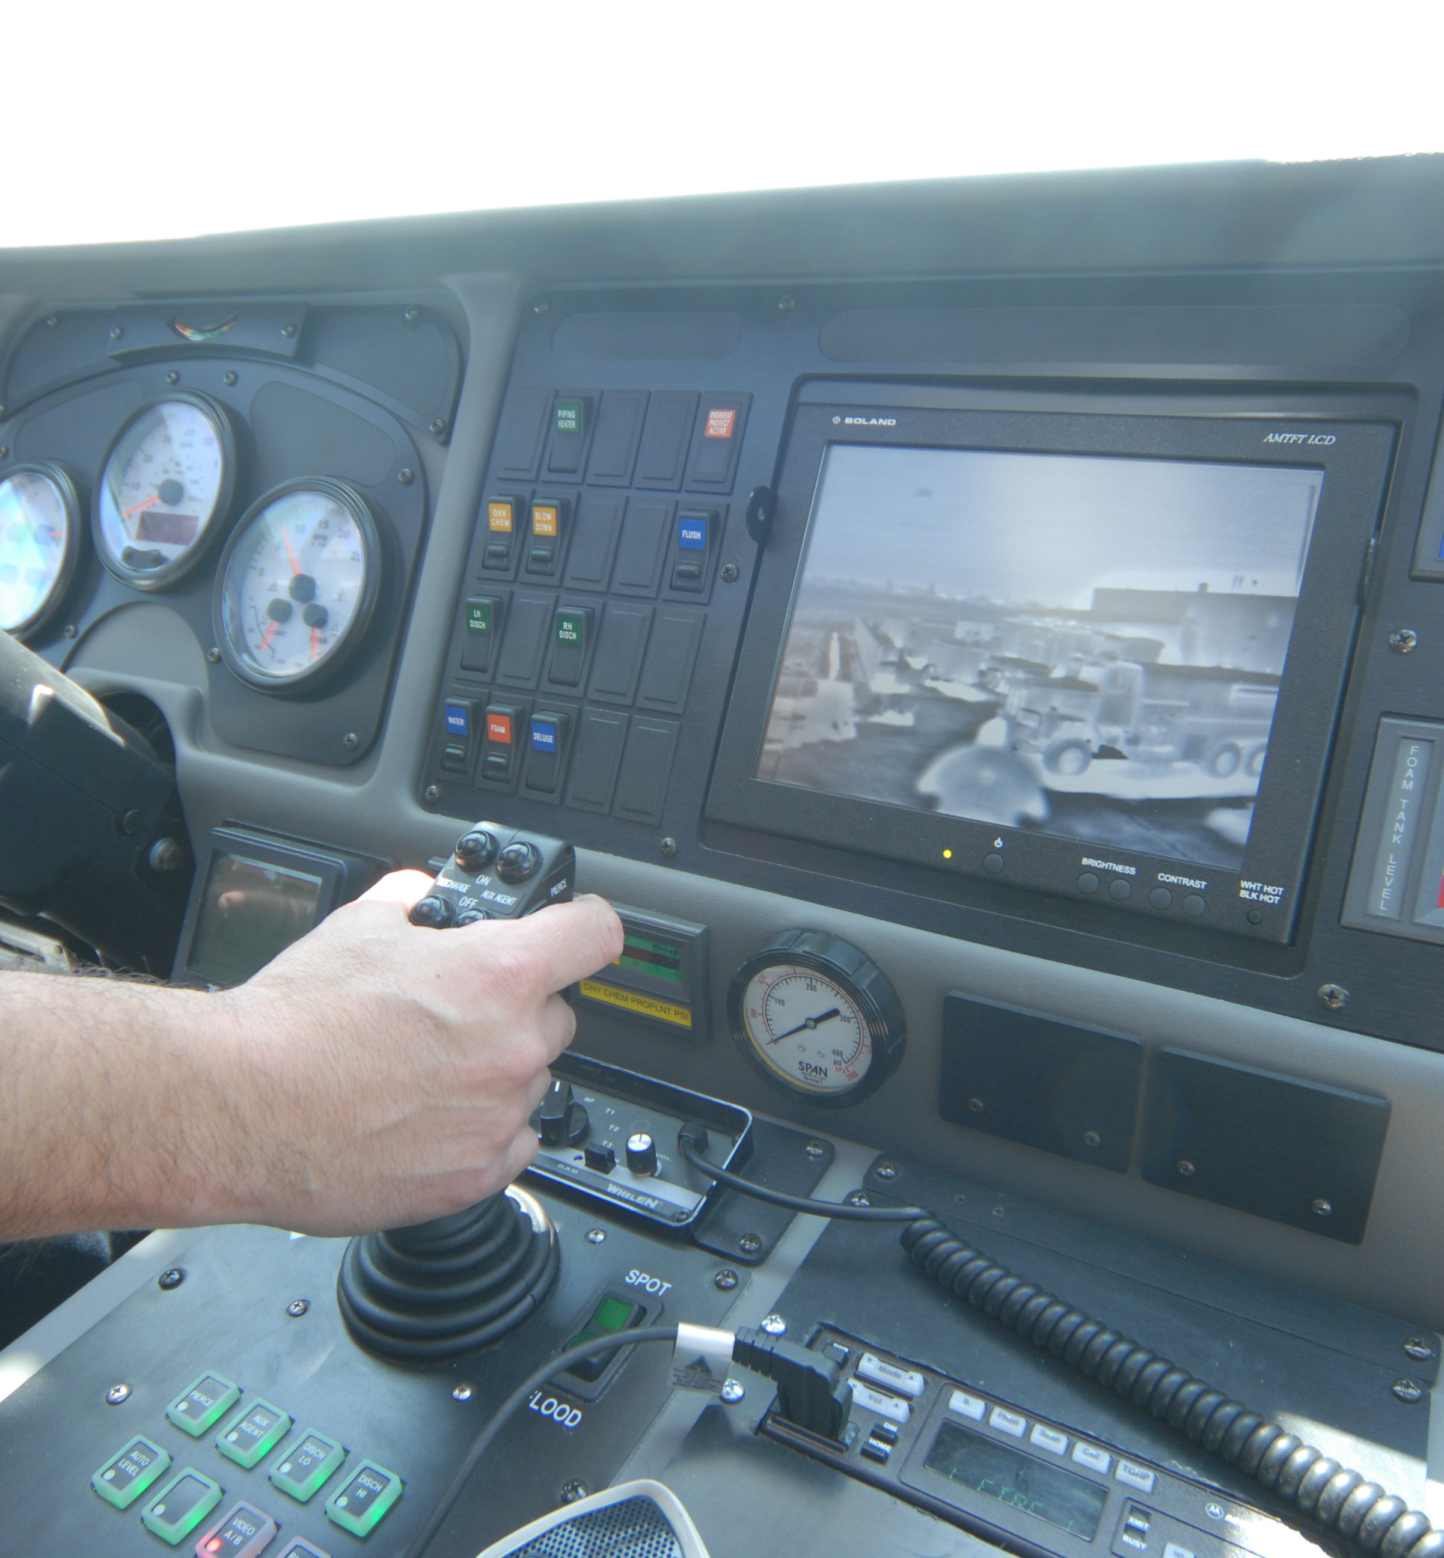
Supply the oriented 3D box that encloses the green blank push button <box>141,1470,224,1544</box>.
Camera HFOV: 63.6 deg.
[{"bbox_3d":[-0.185,0.248,0.400,0.018,0.006,0.021,12,30,28],"label":"green blank push button"}]

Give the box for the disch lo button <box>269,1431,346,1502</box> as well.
[{"bbox_3d":[-0.146,0.241,0.411,0.018,0.006,0.021,12,30,28],"label":"disch lo button"}]

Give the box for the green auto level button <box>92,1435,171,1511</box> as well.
[{"bbox_3d":[-0.209,0.244,0.412,0.018,0.006,0.021,12,30,28],"label":"green auto level button"}]

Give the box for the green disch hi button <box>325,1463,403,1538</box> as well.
[{"bbox_3d":[-0.122,0.245,0.399,0.018,0.006,0.021,12,30,28],"label":"green disch hi button"}]

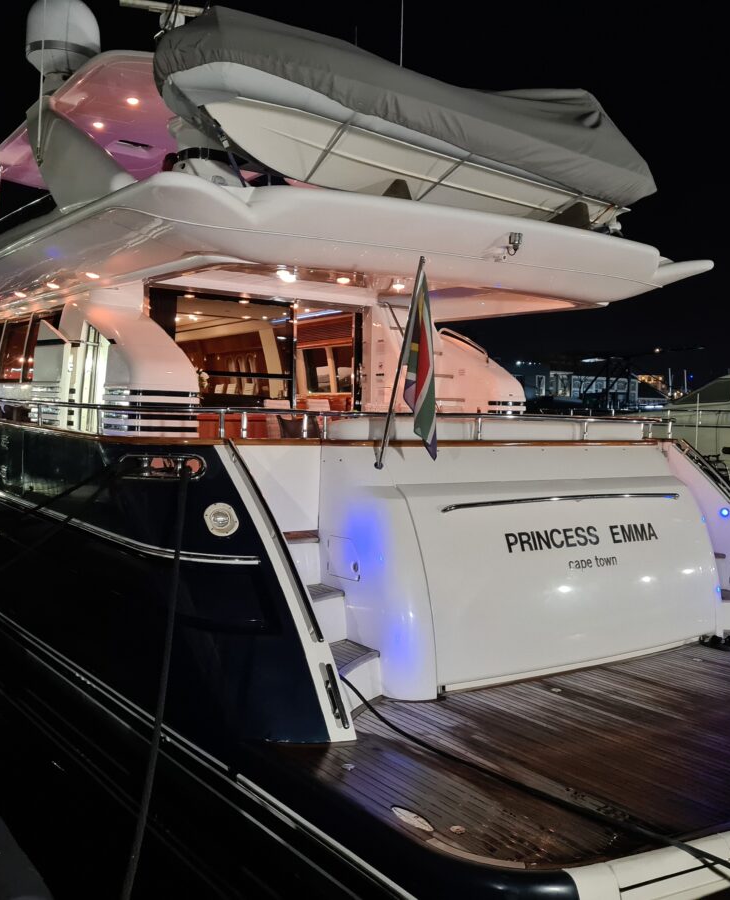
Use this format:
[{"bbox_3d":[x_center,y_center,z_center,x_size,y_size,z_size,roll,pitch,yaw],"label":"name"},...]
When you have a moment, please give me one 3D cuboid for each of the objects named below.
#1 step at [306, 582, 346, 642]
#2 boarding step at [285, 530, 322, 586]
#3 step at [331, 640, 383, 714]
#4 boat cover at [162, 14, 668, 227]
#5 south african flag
[{"bbox_3d":[-0.439,1.127,6.093,0.600,0.335,0.430,0,1,-35],"label":"step"},{"bbox_3d":[-0.621,0.794,6.421,0.620,0.325,0.420,0,1,-35],"label":"boarding step"},{"bbox_3d":[-0.181,1.433,5.702,0.610,0.280,0.630,0,1,-35],"label":"step"},{"bbox_3d":[0.396,-2.820,7.823,4.550,1.350,1.900,0,1,-35],"label":"boat cover"},{"bbox_3d":[0.369,-0.611,6.162,0.220,1.320,0.380,0,1,-35],"label":"south african flag"}]

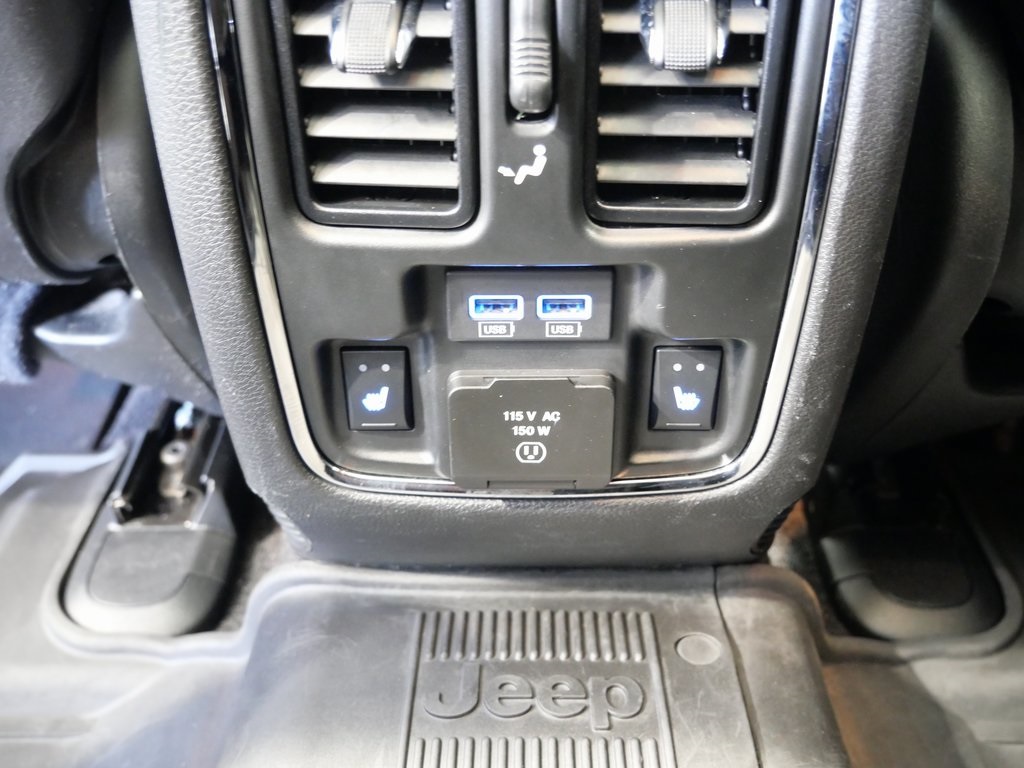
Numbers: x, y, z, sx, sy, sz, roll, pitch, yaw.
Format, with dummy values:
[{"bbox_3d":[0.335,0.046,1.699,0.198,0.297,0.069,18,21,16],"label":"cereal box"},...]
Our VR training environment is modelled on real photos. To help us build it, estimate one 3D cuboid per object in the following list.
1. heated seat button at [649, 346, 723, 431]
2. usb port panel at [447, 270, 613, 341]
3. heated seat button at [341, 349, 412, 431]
[{"bbox_3d":[0.056,0.000,0.326,0.021,0.031,0.010,0,29,0],"label":"heated seat button"},{"bbox_3d":[0.005,-0.026,0.311,0.050,0.024,0.010,0,29,0],"label":"usb port panel"},{"bbox_3d":[-0.043,0.000,0.326,0.021,0.031,0.010,0,29,0],"label":"heated seat button"}]

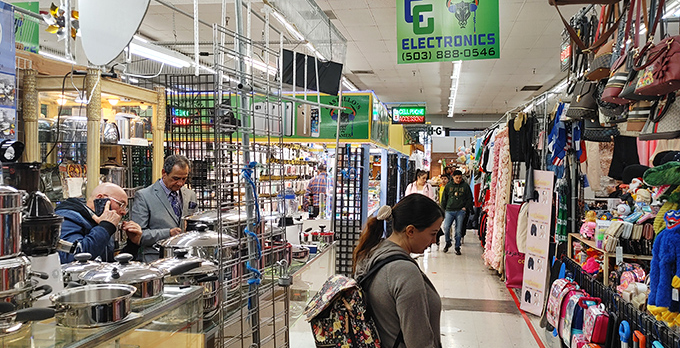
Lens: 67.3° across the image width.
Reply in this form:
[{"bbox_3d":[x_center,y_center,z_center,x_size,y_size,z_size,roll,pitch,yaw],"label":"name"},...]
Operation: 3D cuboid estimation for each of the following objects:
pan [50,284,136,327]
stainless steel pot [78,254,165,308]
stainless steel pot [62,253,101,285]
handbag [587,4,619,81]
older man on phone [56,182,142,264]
[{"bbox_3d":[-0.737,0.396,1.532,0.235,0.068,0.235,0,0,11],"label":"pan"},{"bbox_3d":[-0.772,0.354,1.801,0.275,0.148,0.275,0,0,0],"label":"stainless steel pot"},{"bbox_3d":[-1.014,0.366,2.021,0.170,0.120,0.170,0,0,0],"label":"stainless steel pot"},{"bbox_3d":[1.599,-0.804,3.100,0.130,0.461,0.260,0,0,9],"label":"handbag"},{"bbox_3d":[-1.192,0.808,2.506,0.480,1.550,0.470,0,0,12],"label":"older man on phone"}]

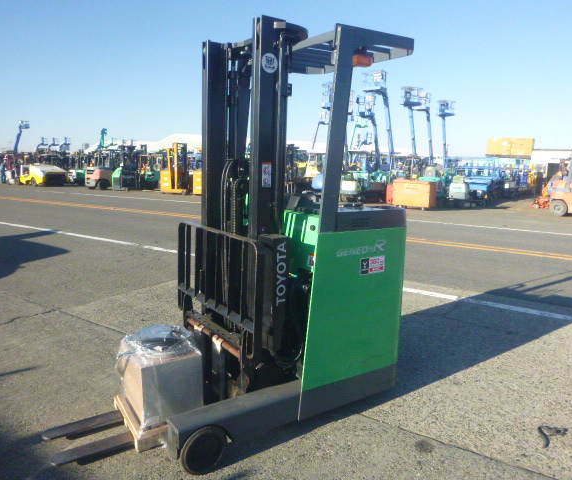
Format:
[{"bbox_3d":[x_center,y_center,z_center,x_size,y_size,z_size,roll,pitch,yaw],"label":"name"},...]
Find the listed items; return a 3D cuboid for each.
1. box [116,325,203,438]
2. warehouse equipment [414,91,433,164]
[{"bbox_3d":[-0.716,0.767,2.676,0.355,0.444,0.393,-4,11,-33],"label":"box"},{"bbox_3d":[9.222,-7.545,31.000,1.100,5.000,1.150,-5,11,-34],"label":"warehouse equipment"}]

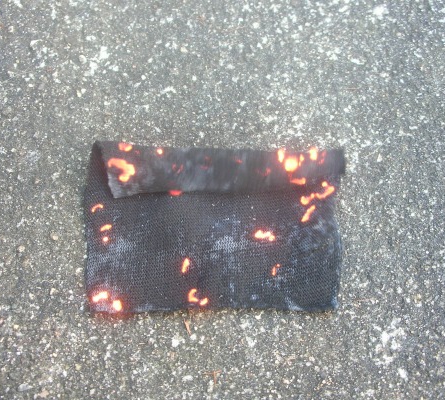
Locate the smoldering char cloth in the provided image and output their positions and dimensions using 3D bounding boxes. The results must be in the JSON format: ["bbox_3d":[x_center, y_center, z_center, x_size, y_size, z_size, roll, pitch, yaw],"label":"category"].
[{"bbox_3d":[-0.002,0.008,0.225,0.070,0.013,0.046,0,77,0],"label":"smoldering char cloth"}]

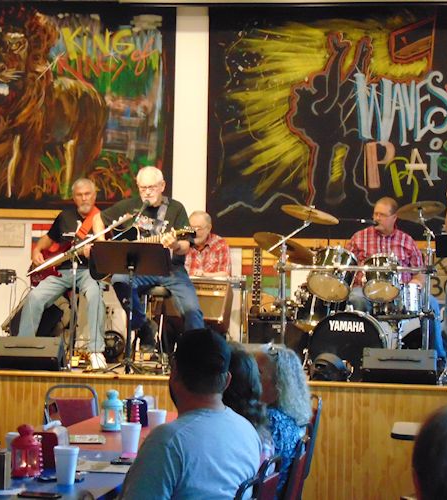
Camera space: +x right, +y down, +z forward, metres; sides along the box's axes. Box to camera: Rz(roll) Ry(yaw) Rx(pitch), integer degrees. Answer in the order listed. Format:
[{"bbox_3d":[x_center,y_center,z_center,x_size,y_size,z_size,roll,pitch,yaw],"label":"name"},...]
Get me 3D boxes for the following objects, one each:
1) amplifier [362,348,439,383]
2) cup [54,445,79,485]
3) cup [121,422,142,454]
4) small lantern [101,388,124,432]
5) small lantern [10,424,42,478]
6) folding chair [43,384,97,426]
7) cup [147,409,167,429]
[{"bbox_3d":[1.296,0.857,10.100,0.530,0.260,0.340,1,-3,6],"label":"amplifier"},{"bbox_3d":[-0.596,0.819,5.200,0.094,0.140,0.094,1,-3,0],"label":"cup"},{"bbox_3d":[-0.430,0.883,6.400,0.094,0.140,0.094,1,-3,0],"label":"cup"},{"bbox_3d":[-0.604,0.874,7.450,0.118,0.225,0.118,1,-3,0],"label":"small lantern"},{"bbox_3d":[-0.777,0.797,5.400,0.122,0.205,0.122,1,-3,0],"label":"small lantern"},{"bbox_3d":[-0.940,1.343,8.947,0.430,0.900,0.500,3,-3,-25],"label":"folding chair"},{"bbox_3d":[-0.343,0.906,7.100,0.094,0.138,0.094,1,-3,0],"label":"cup"}]

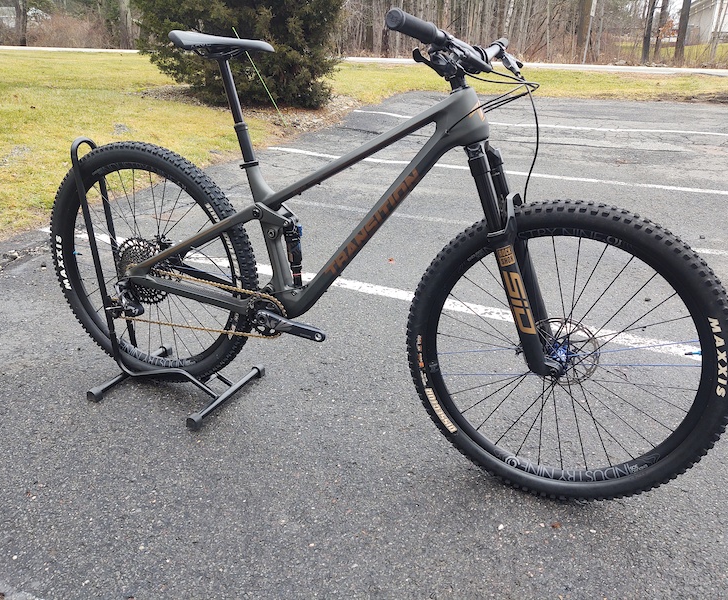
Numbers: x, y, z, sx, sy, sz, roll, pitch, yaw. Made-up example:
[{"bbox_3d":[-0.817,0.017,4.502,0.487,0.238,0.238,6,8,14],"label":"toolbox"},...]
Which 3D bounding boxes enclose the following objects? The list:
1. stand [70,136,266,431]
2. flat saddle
[{"bbox_3d":[-0.609,-0.079,1.868,0.500,0.760,0.365,11,22,20],"label":"stand"},{"bbox_3d":[-0.338,-0.629,1.540,0.268,0.058,0.140,11,22,20],"label":"flat saddle"}]

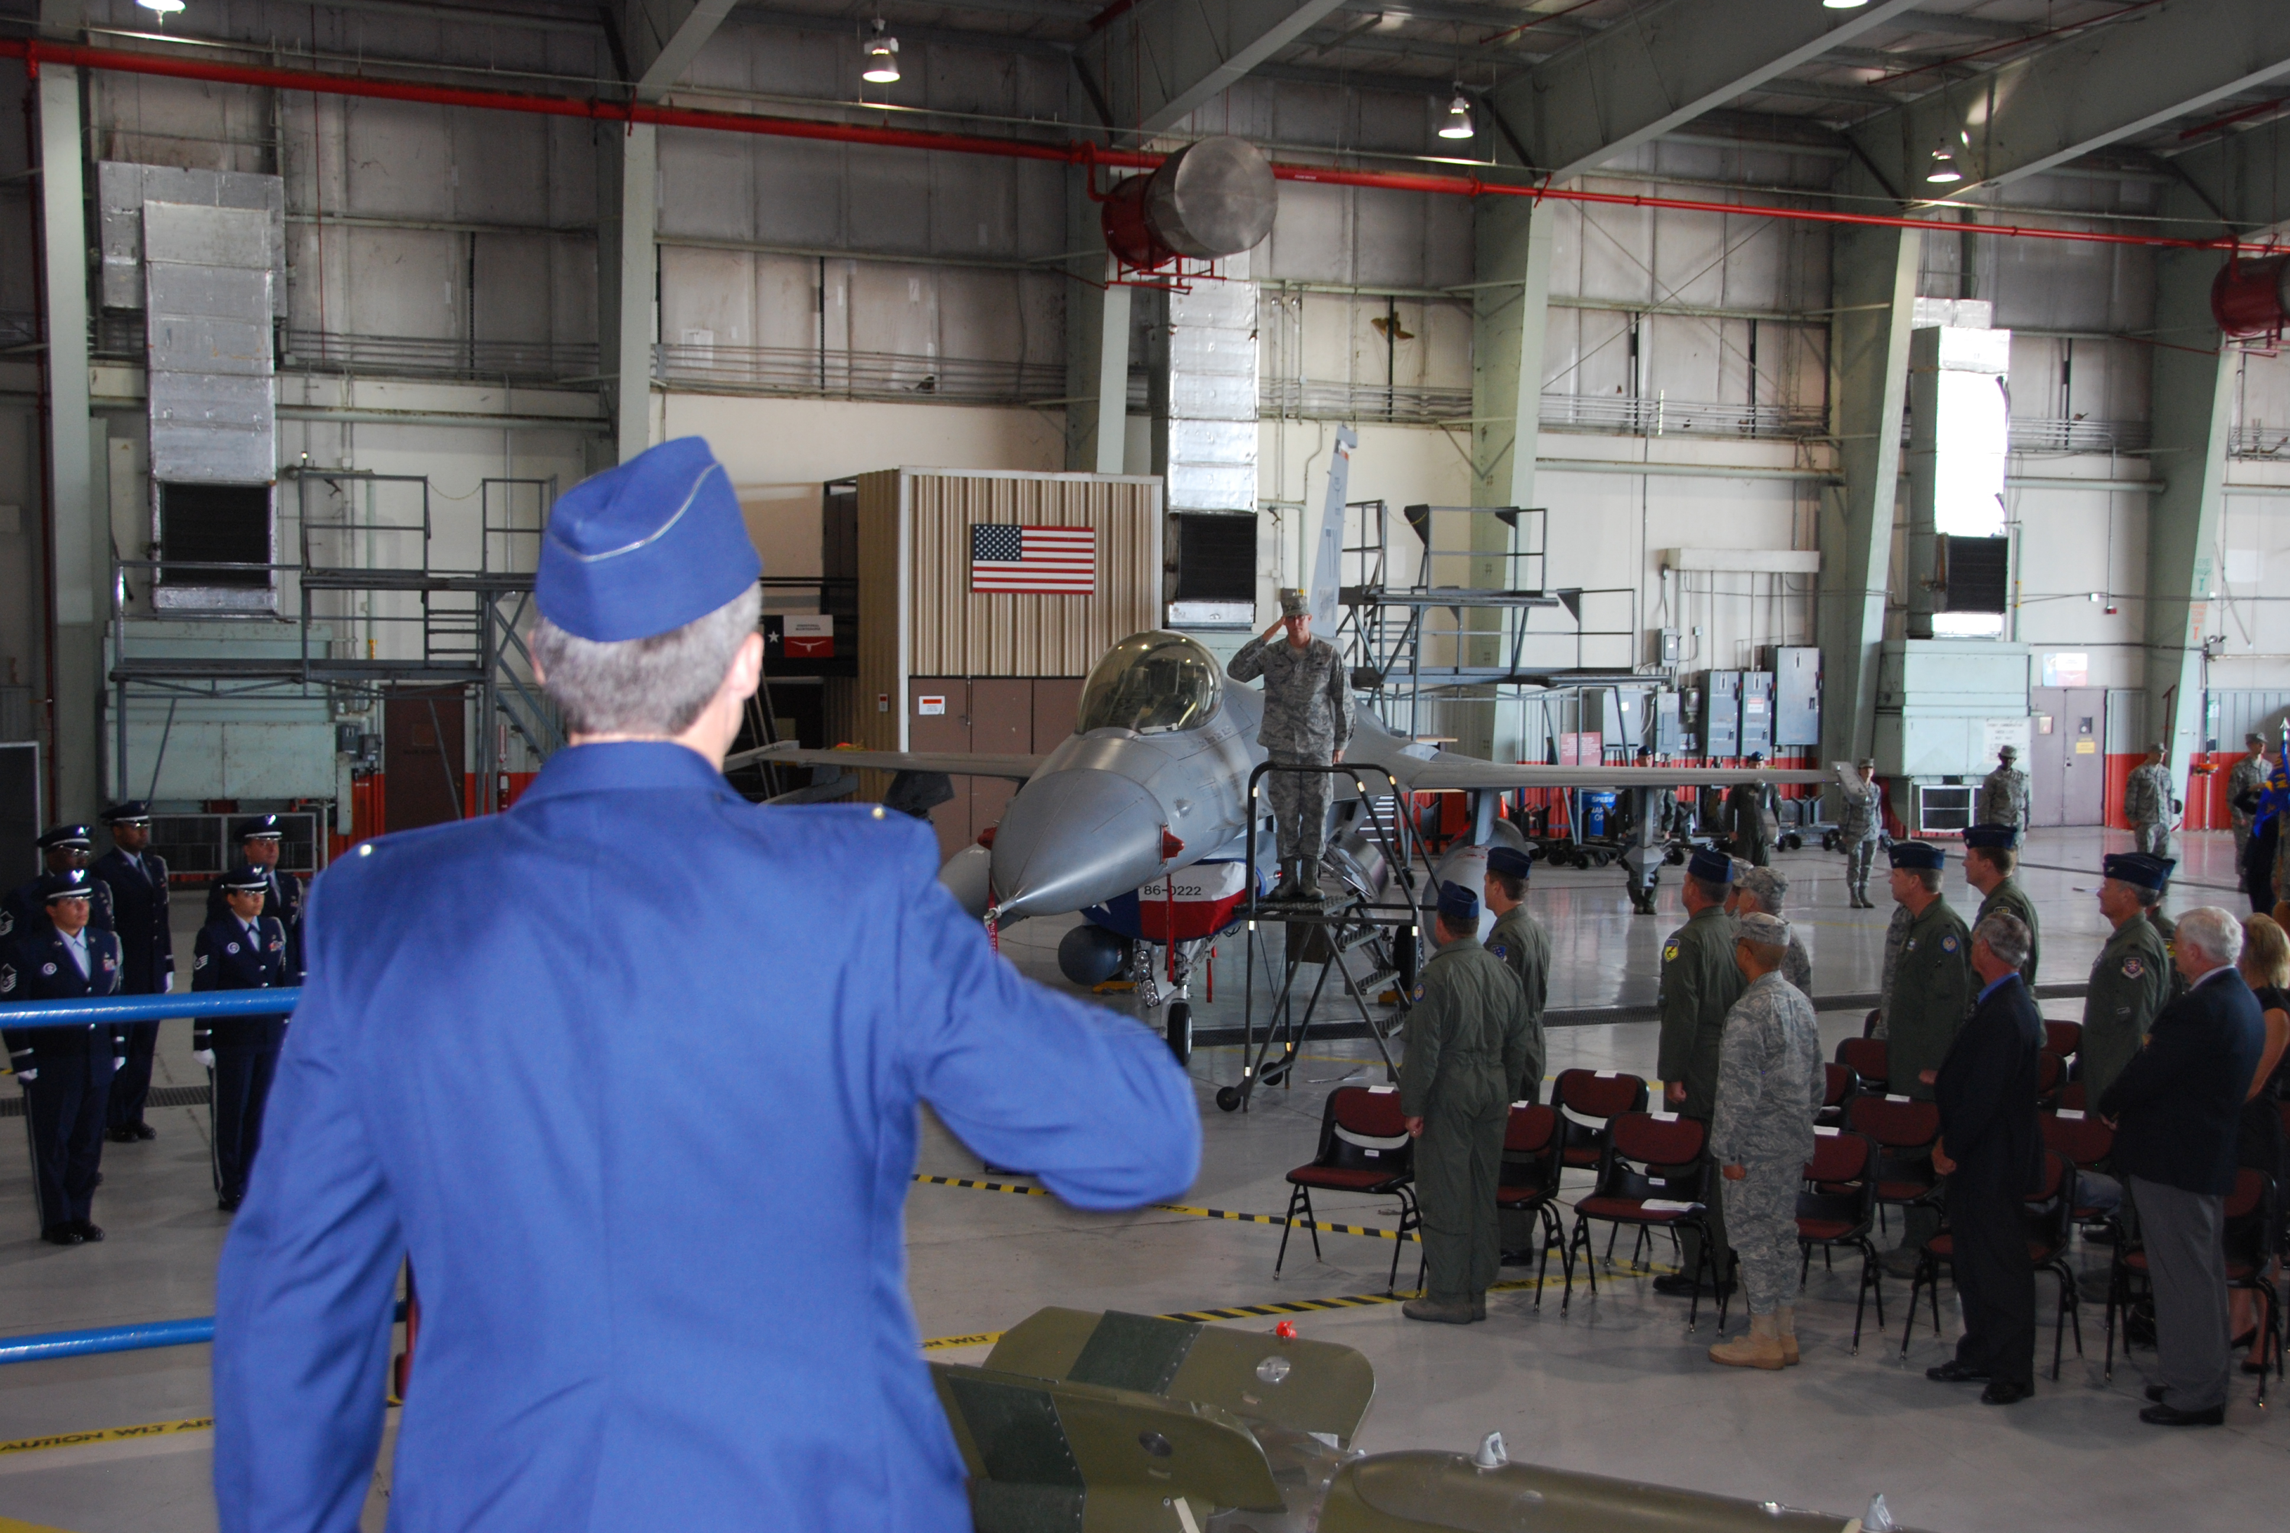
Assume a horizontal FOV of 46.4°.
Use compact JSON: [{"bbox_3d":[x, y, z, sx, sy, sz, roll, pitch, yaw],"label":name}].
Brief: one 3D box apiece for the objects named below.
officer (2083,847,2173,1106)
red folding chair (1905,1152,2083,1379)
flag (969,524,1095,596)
[{"bbox_3d":[4.281,1.337,11.627,0.340,1.870,0.540,1,2,26],"label":"officer"},{"bbox_3d":[3.300,1.884,10.309,0.560,0.790,0.520,1,2,36],"label":"red folding chair"},{"bbox_3d":[-1.300,-2.435,31.500,1.520,0.810,0.040,-1,3,-24],"label":"flag"}]

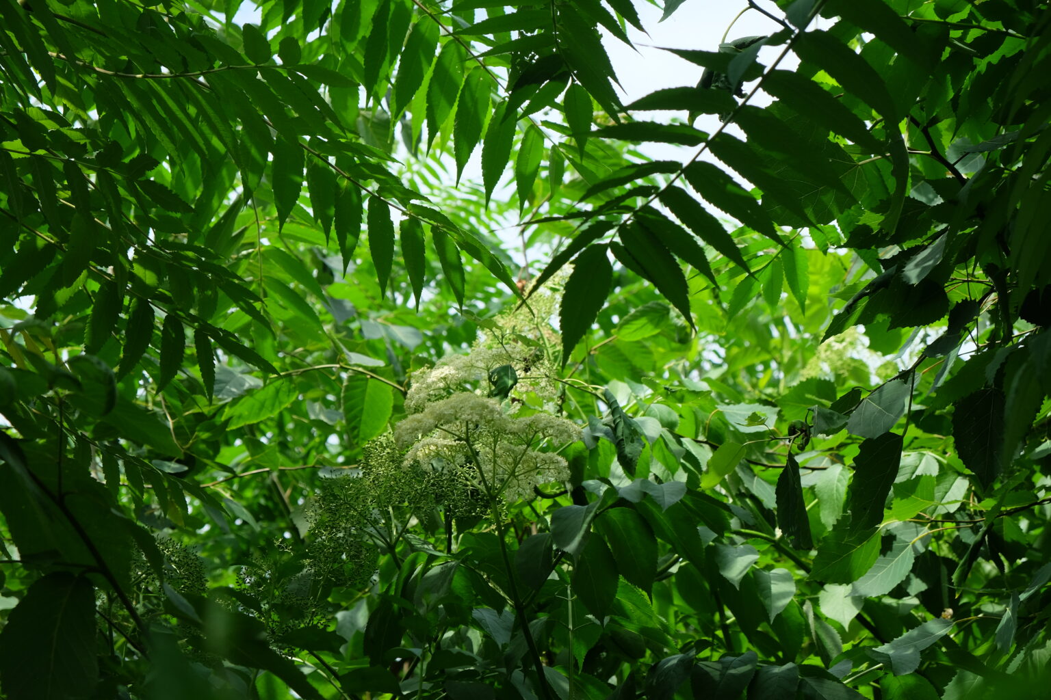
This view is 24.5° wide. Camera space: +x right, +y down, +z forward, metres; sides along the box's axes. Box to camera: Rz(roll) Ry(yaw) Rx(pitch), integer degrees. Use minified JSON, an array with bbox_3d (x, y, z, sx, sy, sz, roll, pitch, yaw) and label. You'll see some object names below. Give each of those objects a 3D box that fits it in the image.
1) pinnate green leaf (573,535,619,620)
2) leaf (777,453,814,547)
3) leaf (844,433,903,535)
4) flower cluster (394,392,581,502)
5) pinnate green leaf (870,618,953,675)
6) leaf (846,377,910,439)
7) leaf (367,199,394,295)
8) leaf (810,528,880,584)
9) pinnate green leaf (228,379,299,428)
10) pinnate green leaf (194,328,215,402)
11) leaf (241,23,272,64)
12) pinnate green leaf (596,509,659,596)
[{"bbox_3d":[0.065,0.208,2.220,0.042,0.086,0.020,-10,-6,1],"label":"pinnate green leaf"},{"bbox_3d":[0.244,0.137,2.200,0.036,0.092,0.020,-9,0,22],"label":"leaf"},{"bbox_3d":[0.309,0.117,2.150,0.045,0.098,0.020,30,0,-3],"label":"leaf"},{"bbox_3d":[-0.036,0.092,2.300,0.175,0.095,0.165,0,-12,0],"label":"flower cluster"},{"bbox_3d":[0.351,0.270,2.200,0.084,0.050,0.020,-22,-47,-14],"label":"pinnate green leaf"},{"bbox_3d":[0.313,0.052,2.150,0.070,0.050,0.018,-37,-19,-6],"label":"leaf"},{"bbox_3d":[-0.134,-0.096,2.250,0.027,0.096,0.015,-2,-6,-11],"label":"leaf"},{"bbox_3d":[0.290,0.185,2.200,0.082,0.056,0.018,-35,14,-6],"label":"leaf"},{"bbox_3d":[-0.272,0.056,2.500,0.092,0.045,0.018,-33,21,-6],"label":"pinnate green leaf"},{"bbox_3d":[-0.291,0.013,2.200,0.020,0.072,0.015,-8,0,-16],"label":"pinnate green leaf"},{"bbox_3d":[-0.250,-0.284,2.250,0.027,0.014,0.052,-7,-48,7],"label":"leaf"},{"bbox_3d":[0.094,0.188,2.250,0.050,0.098,0.020,-25,-6,2],"label":"pinnate green leaf"}]

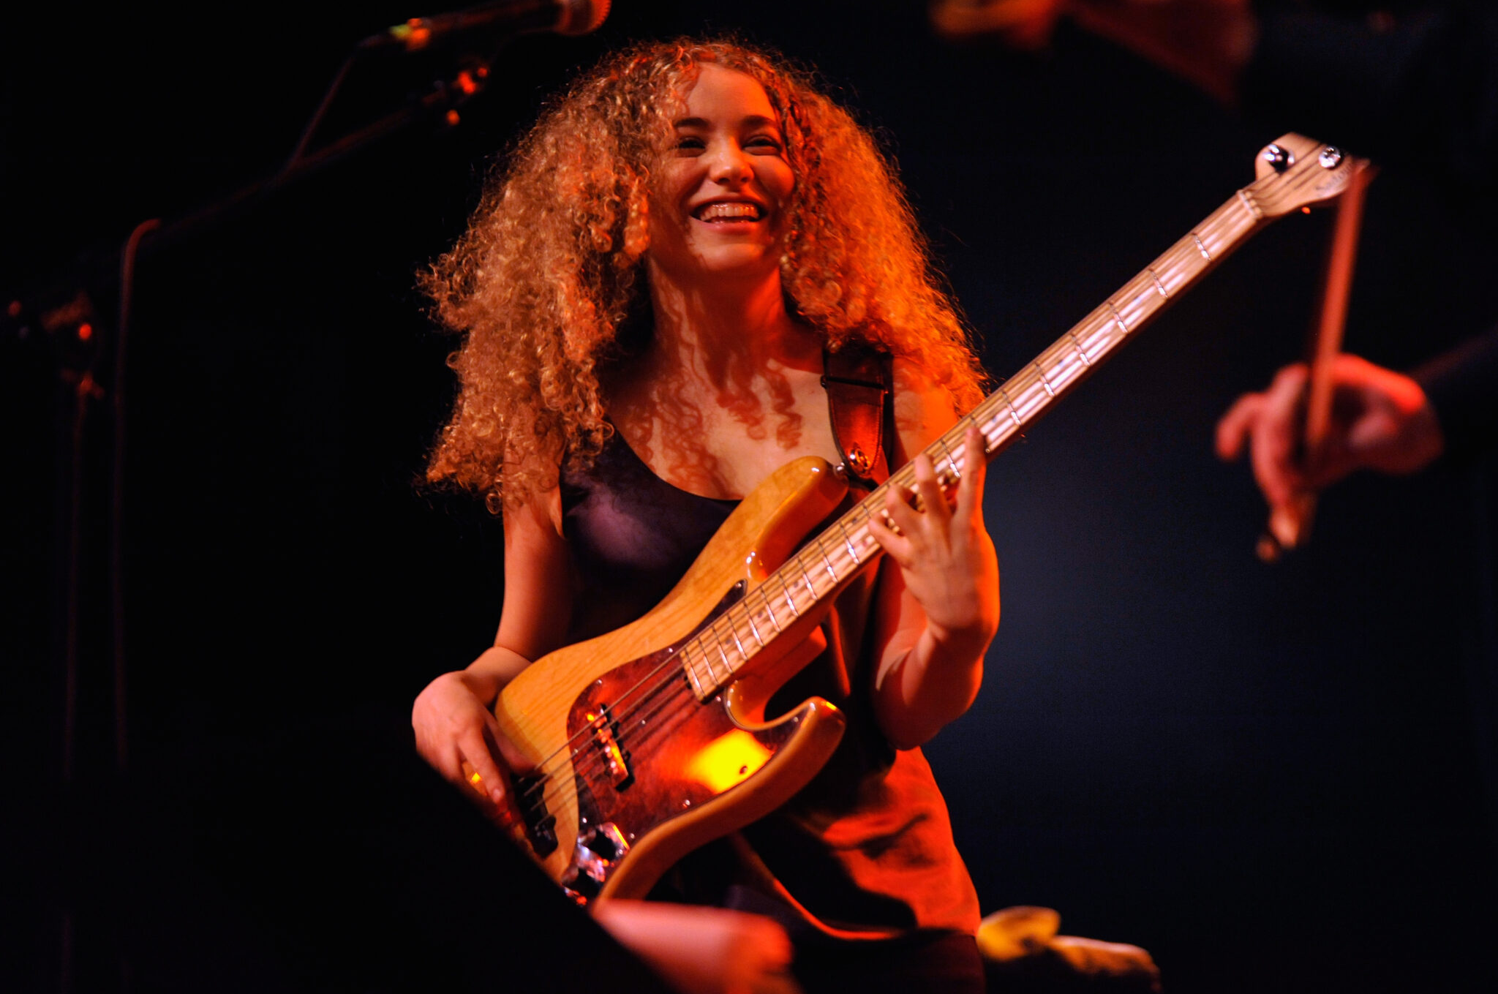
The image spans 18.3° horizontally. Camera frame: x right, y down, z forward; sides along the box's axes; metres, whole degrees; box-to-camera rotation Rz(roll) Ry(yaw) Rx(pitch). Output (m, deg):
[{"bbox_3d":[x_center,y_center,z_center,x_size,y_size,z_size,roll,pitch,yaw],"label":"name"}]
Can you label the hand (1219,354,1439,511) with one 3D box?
[{"bbox_3d":[0.380,-0.041,3.050,0.150,0.105,0.095,2,-8,-11],"label":"hand"}]

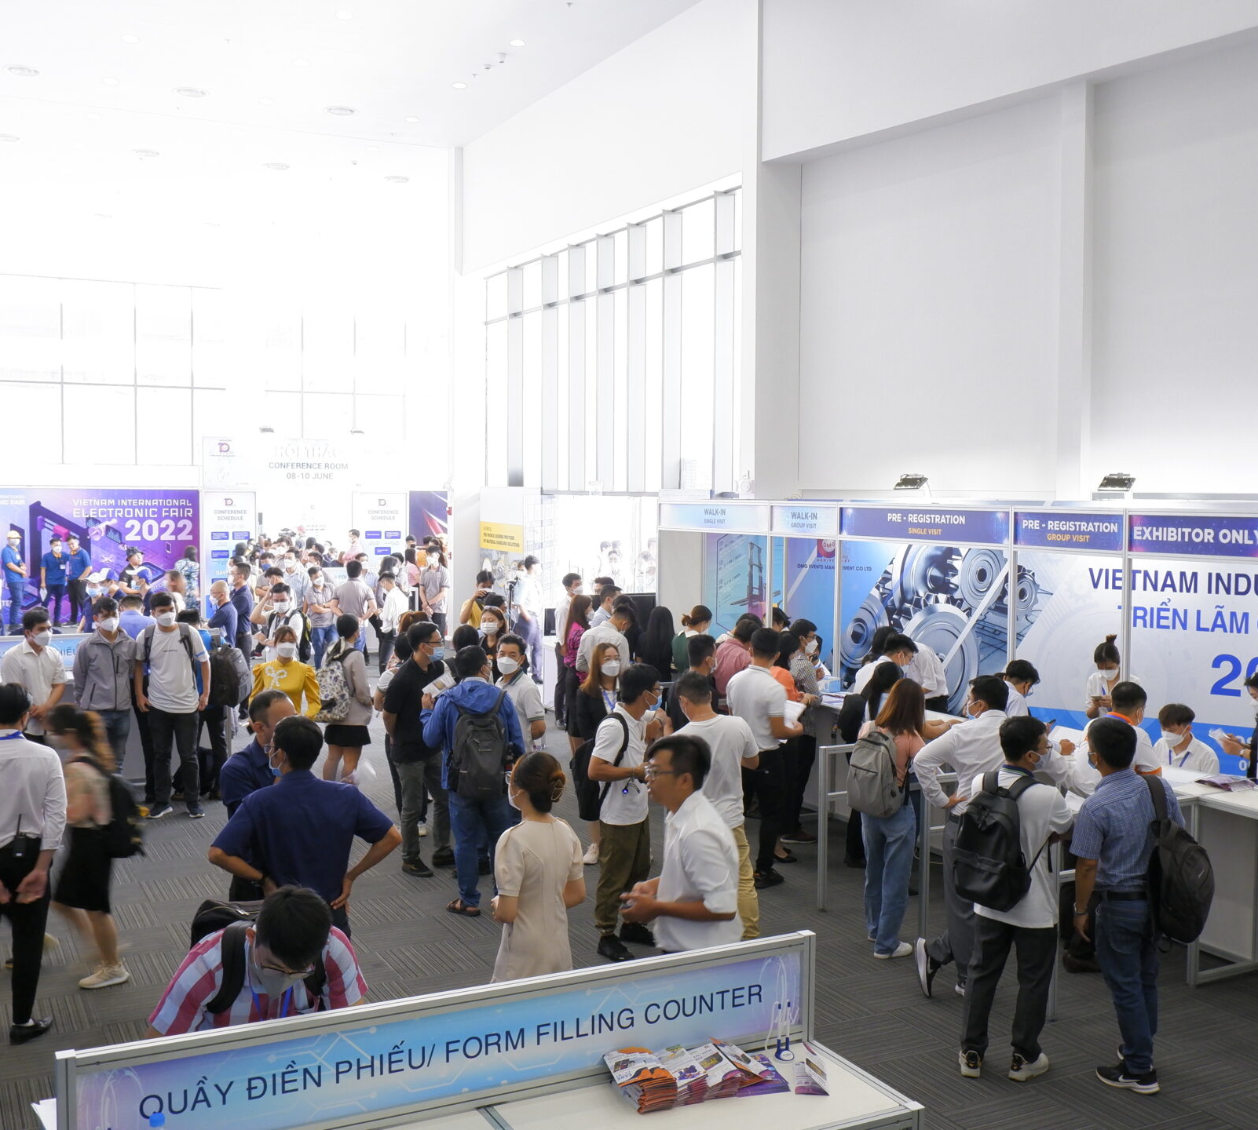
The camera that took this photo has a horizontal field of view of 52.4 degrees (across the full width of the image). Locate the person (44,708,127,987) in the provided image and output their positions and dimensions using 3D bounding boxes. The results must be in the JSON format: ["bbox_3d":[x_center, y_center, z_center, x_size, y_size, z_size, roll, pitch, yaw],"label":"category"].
[{"bbox_3d":[-2.899,1.463,6.927,0.620,1.500,0.450,-1,4,-25],"label":"person"}]

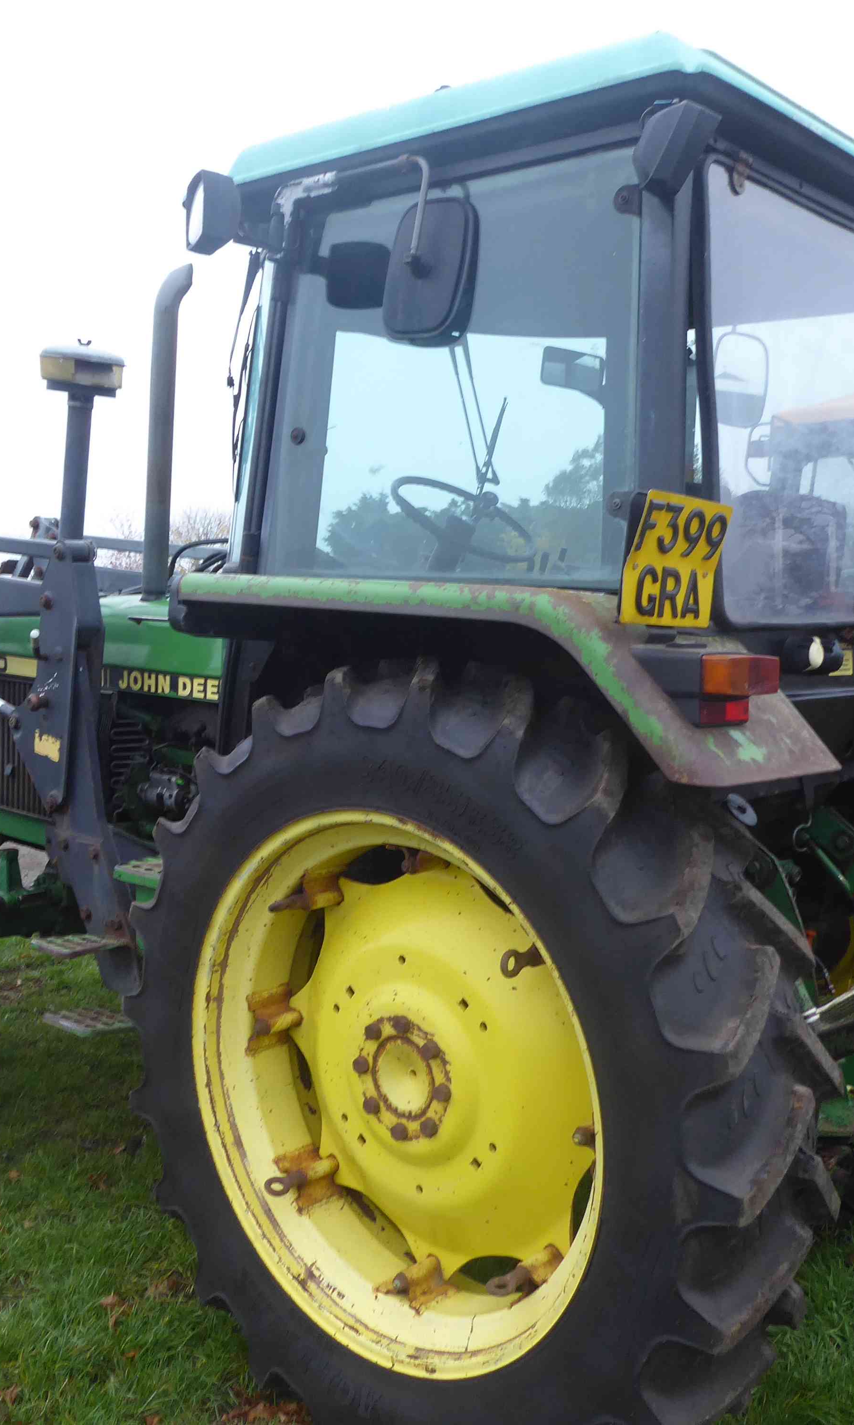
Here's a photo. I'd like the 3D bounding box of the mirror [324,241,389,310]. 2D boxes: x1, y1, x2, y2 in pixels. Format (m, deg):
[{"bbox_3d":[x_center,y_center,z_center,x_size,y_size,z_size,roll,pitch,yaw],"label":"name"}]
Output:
[{"bbox_3d":[-0.151,-0.975,3.060,0.050,0.150,0.180,7,7,41],"label":"mirror"}]

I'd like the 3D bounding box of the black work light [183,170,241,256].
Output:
[{"bbox_3d":[-0.466,-1.085,2.980,0.110,0.160,0.150,1,6,-14],"label":"black work light"}]

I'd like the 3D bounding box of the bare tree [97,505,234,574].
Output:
[{"bbox_3d":[-13.824,-6.775,72.000,7.500,8.200,7.000,0,3,0],"label":"bare tree"}]

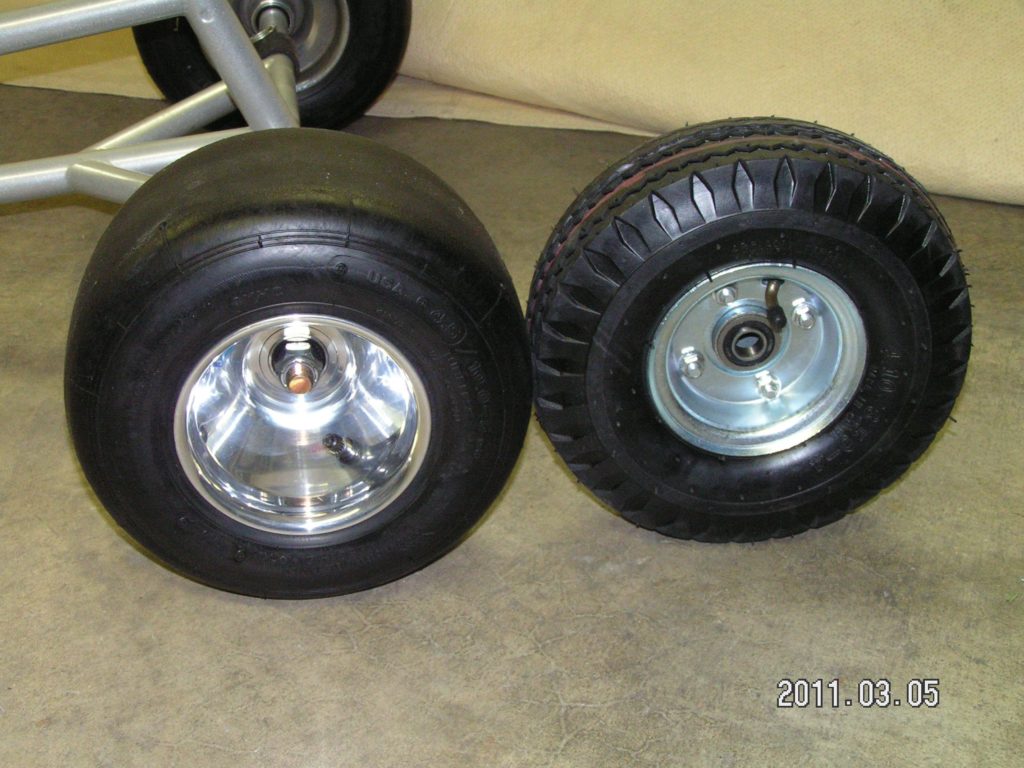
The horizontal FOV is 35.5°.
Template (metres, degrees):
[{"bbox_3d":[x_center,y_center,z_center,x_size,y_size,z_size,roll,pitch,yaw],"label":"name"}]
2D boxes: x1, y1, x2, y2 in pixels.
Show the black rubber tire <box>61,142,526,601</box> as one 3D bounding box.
[{"bbox_3d":[-0.122,-0.010,0.924,0.260,0.260,0.147,-4,29,-7],"label":"black rubber tire"}]

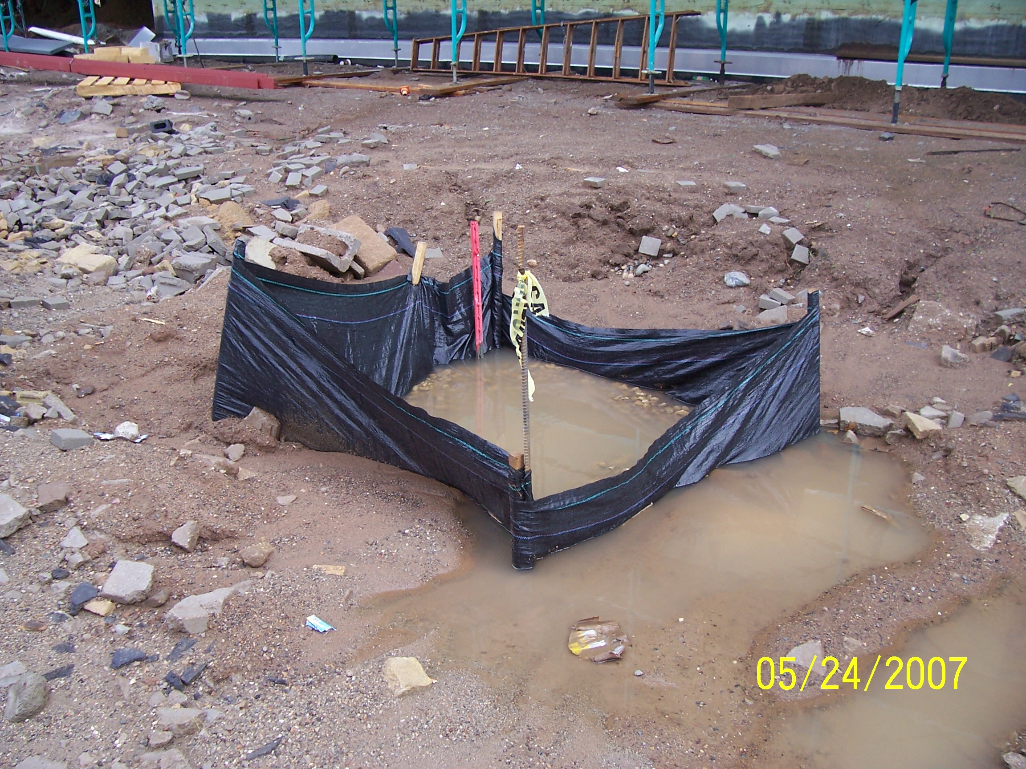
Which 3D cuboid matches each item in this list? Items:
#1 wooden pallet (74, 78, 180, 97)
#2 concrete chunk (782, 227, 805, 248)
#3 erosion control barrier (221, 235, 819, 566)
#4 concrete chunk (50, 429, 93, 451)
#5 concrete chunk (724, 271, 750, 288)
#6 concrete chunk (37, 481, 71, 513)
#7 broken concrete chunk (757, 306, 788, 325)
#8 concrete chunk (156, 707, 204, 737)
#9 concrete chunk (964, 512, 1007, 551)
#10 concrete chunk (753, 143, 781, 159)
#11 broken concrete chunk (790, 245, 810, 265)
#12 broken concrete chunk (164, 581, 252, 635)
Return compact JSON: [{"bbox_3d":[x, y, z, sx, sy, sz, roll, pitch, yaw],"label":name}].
[{"bbox_3d":[-4.290,-3.387,11.463,1.120,0.125,0.980,-4,22,-11],"label":"wooden pallet"},{"bbox_3d":[1.515,-0.799,5.458,0.088,0.065,0.088,-14,51,-32],"label":"concrete chunk"},{"bbox_3d":[0.019,-0.168,3.726,1.570,0.770,1.590,-20,29,-40],"label":"erosion control barrier"},{"bbox_3d":[-1.593,0.199,3.635,0.153,0.050,0.075,9,23,23],"label":"concrete chunk"},{"bbox_3d":[1.155,-0.546,5.217,0.125,0.065,0.095,0,22,0],"label":"concrete chunk"},{"bbox_3d":[-1.485,0.364,3.259,0.095,0.055,0.100,-10,31,-23],"label":"concrete chunk"},{"bbox_3d":[1.208,-0.321,4.686,0.140,0.055,0.095,4,47,11],"label":"broken concrete chunk"},{"bbox_3d":[-0.744,0.754,2.254,0.100,0.035,0.060,-3,22,-7],"label":"concrete chunk"},{"bbox_3d":[1.428,0.442,3.043,0.120,0.050,0.140,-5,22,-11],"label":"concrete chunk"},{"bbox_3d":[1.688,-1.554,6.702,0.176,0.070,0.176,9,23,23],"label":"concrete chunk"},{"bbox_3d":[1.497,-0.674,5.249,0.090,0.060,0.098,11,56,26],"label":"broken concrete chunk"},{"bbox_3d":[-0.796,0.580,2.632,0.213,0.065,0.116,-19,28,-39],"label":"broken concrete chunk"}]

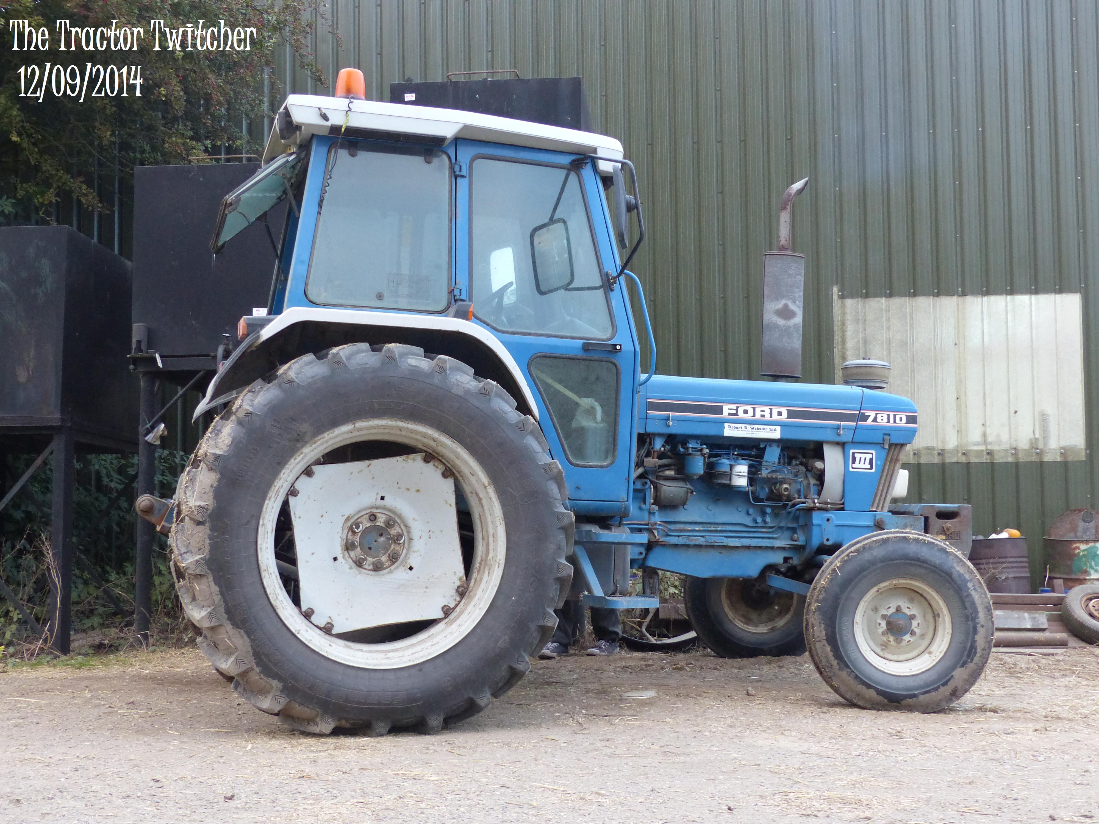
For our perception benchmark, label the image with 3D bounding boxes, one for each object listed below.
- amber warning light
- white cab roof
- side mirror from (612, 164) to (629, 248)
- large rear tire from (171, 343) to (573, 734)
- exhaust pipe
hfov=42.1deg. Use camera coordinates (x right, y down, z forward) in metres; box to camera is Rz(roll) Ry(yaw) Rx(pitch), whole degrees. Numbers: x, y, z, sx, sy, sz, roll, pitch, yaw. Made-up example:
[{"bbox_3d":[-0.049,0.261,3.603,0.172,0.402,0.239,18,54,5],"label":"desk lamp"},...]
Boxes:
[{"bbox_3d":[-0.923,-1.503,6.592,0.145,0.176,0.145,3,-5,-15],"label":"amber warning light"},{"bbox_3d":[-0.530,-1.251,7.133,1.690,0.235,1.210,3,-5,-15],"label":"white cab roof"},{"bbox_3d":[0.337,-0.967,6.721,0.060,0.360,0.200,-6,-5,1],"label":"side mirror"},{"bbox_3d":[-0.714,0.526,6.008,1.680,1.640,0.430,3,-5,-15],"label":"large rear tire"},{"bbox_3d":[1.244,-0.717,7.562,0.265,1.090,0.190,3,-5,-15],"label":"exhaust pipe"}]

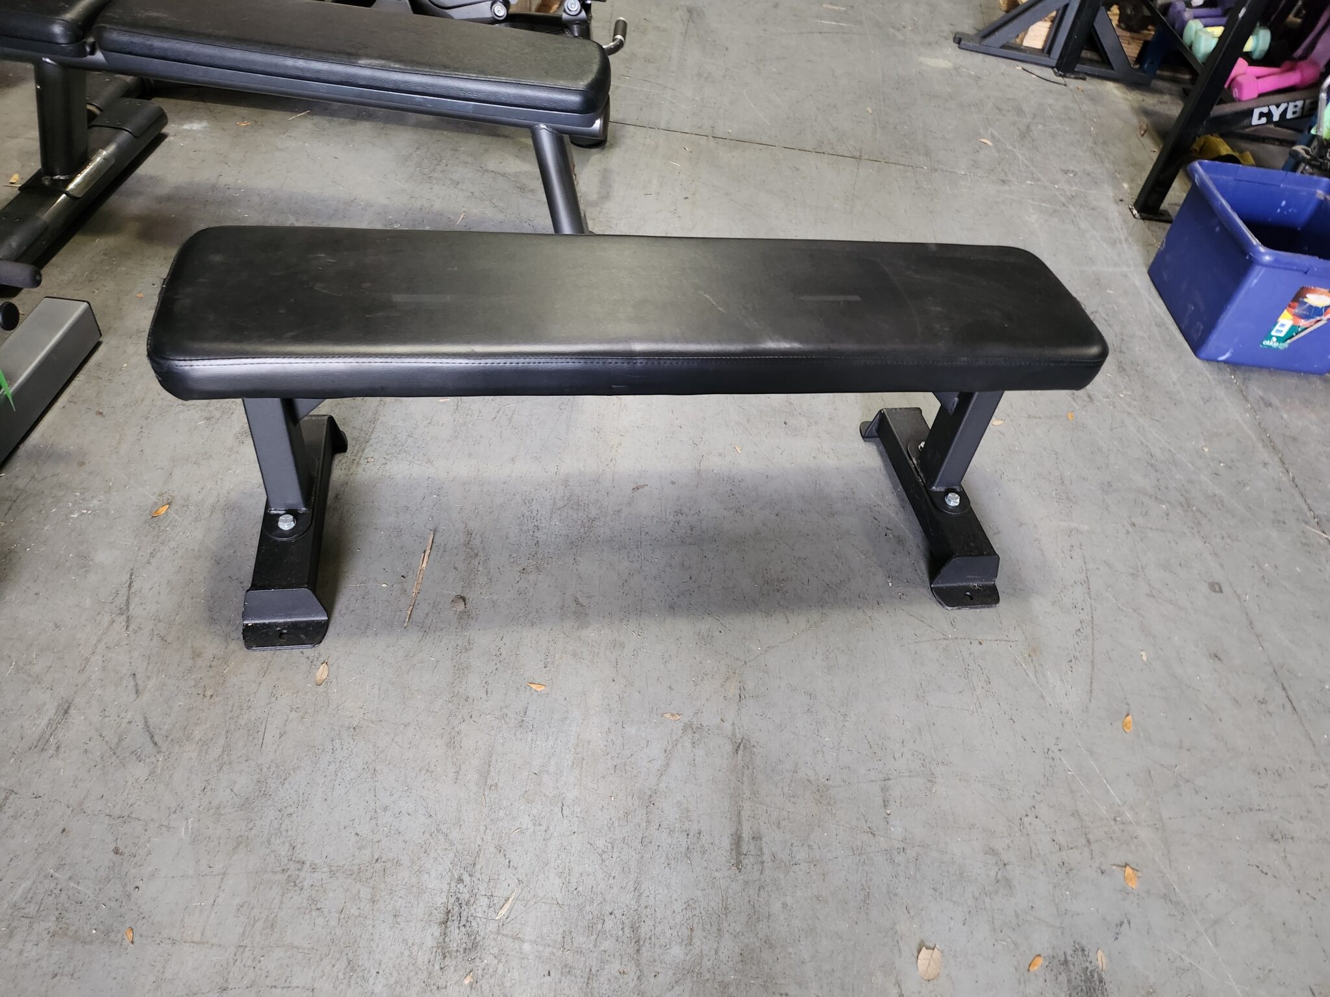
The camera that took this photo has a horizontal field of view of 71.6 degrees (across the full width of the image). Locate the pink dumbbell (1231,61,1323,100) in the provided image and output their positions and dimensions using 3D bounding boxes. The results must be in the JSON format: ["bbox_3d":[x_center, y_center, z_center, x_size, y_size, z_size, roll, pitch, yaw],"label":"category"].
[{"bbox_3d":[1.723,-1.181,2.600,0.197,0.071,0.071,-11,44,12],"label":"pink dumbbell"}]

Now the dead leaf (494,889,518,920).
[{"bbox_3d":[-0.184,0.470,1.071,0.011,0.009,0.046,26,47,16],"label":"dead leaf"}]

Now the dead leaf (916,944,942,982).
[{"bbox_3d":[0.310,0.544,1.081,0.028,0.010,0.041,18,45,9],"label":"dead leaf"}]

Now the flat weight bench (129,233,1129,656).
[{"bbox_3d":[-0.027,-0.124,1.381,1.215,0.443,0.453,-2,46,-11],"label":"flat weight bench"}]

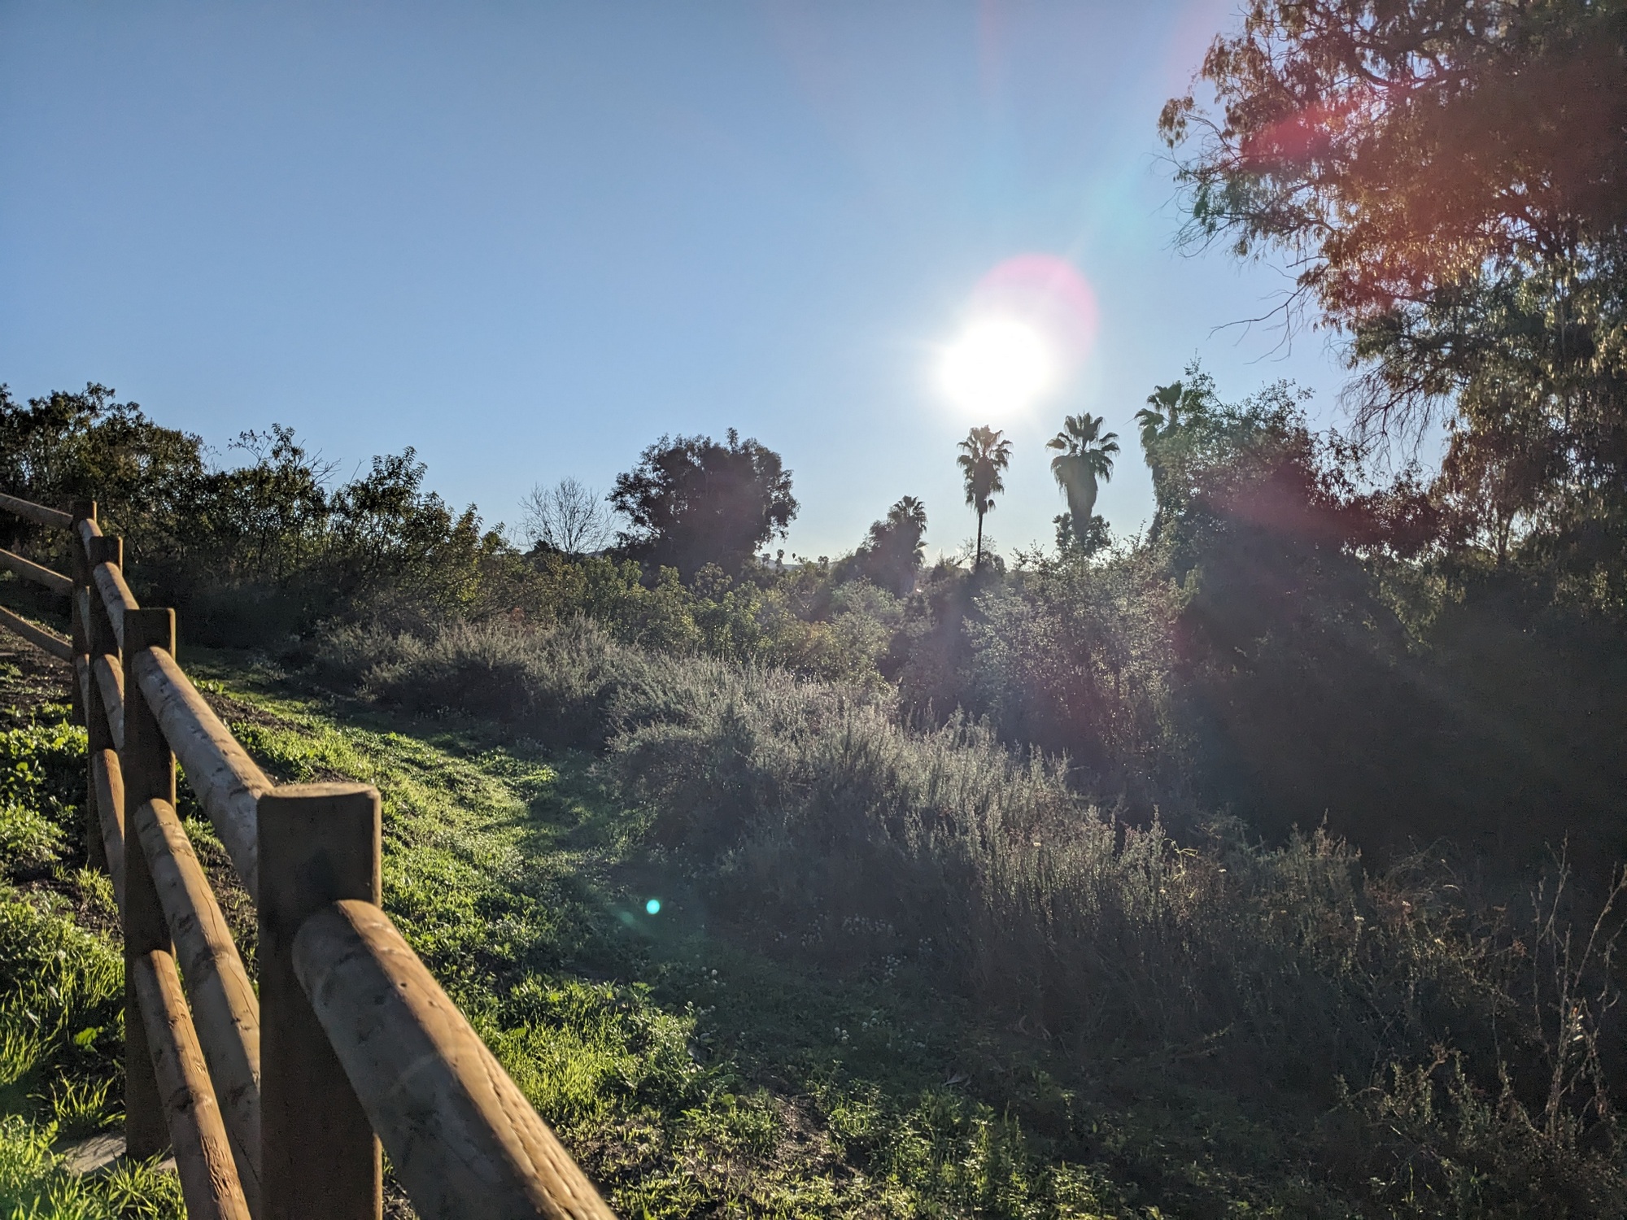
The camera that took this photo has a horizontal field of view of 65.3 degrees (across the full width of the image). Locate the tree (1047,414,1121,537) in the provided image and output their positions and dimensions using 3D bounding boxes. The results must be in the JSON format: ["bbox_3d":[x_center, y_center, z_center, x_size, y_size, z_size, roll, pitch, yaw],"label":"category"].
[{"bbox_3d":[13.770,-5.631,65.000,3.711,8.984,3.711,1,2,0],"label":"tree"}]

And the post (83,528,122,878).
[{"bbox_3d":[-2.904,0.383,5.200,0.108,1.380,0.108,0,2,-24],"label":"post"}]

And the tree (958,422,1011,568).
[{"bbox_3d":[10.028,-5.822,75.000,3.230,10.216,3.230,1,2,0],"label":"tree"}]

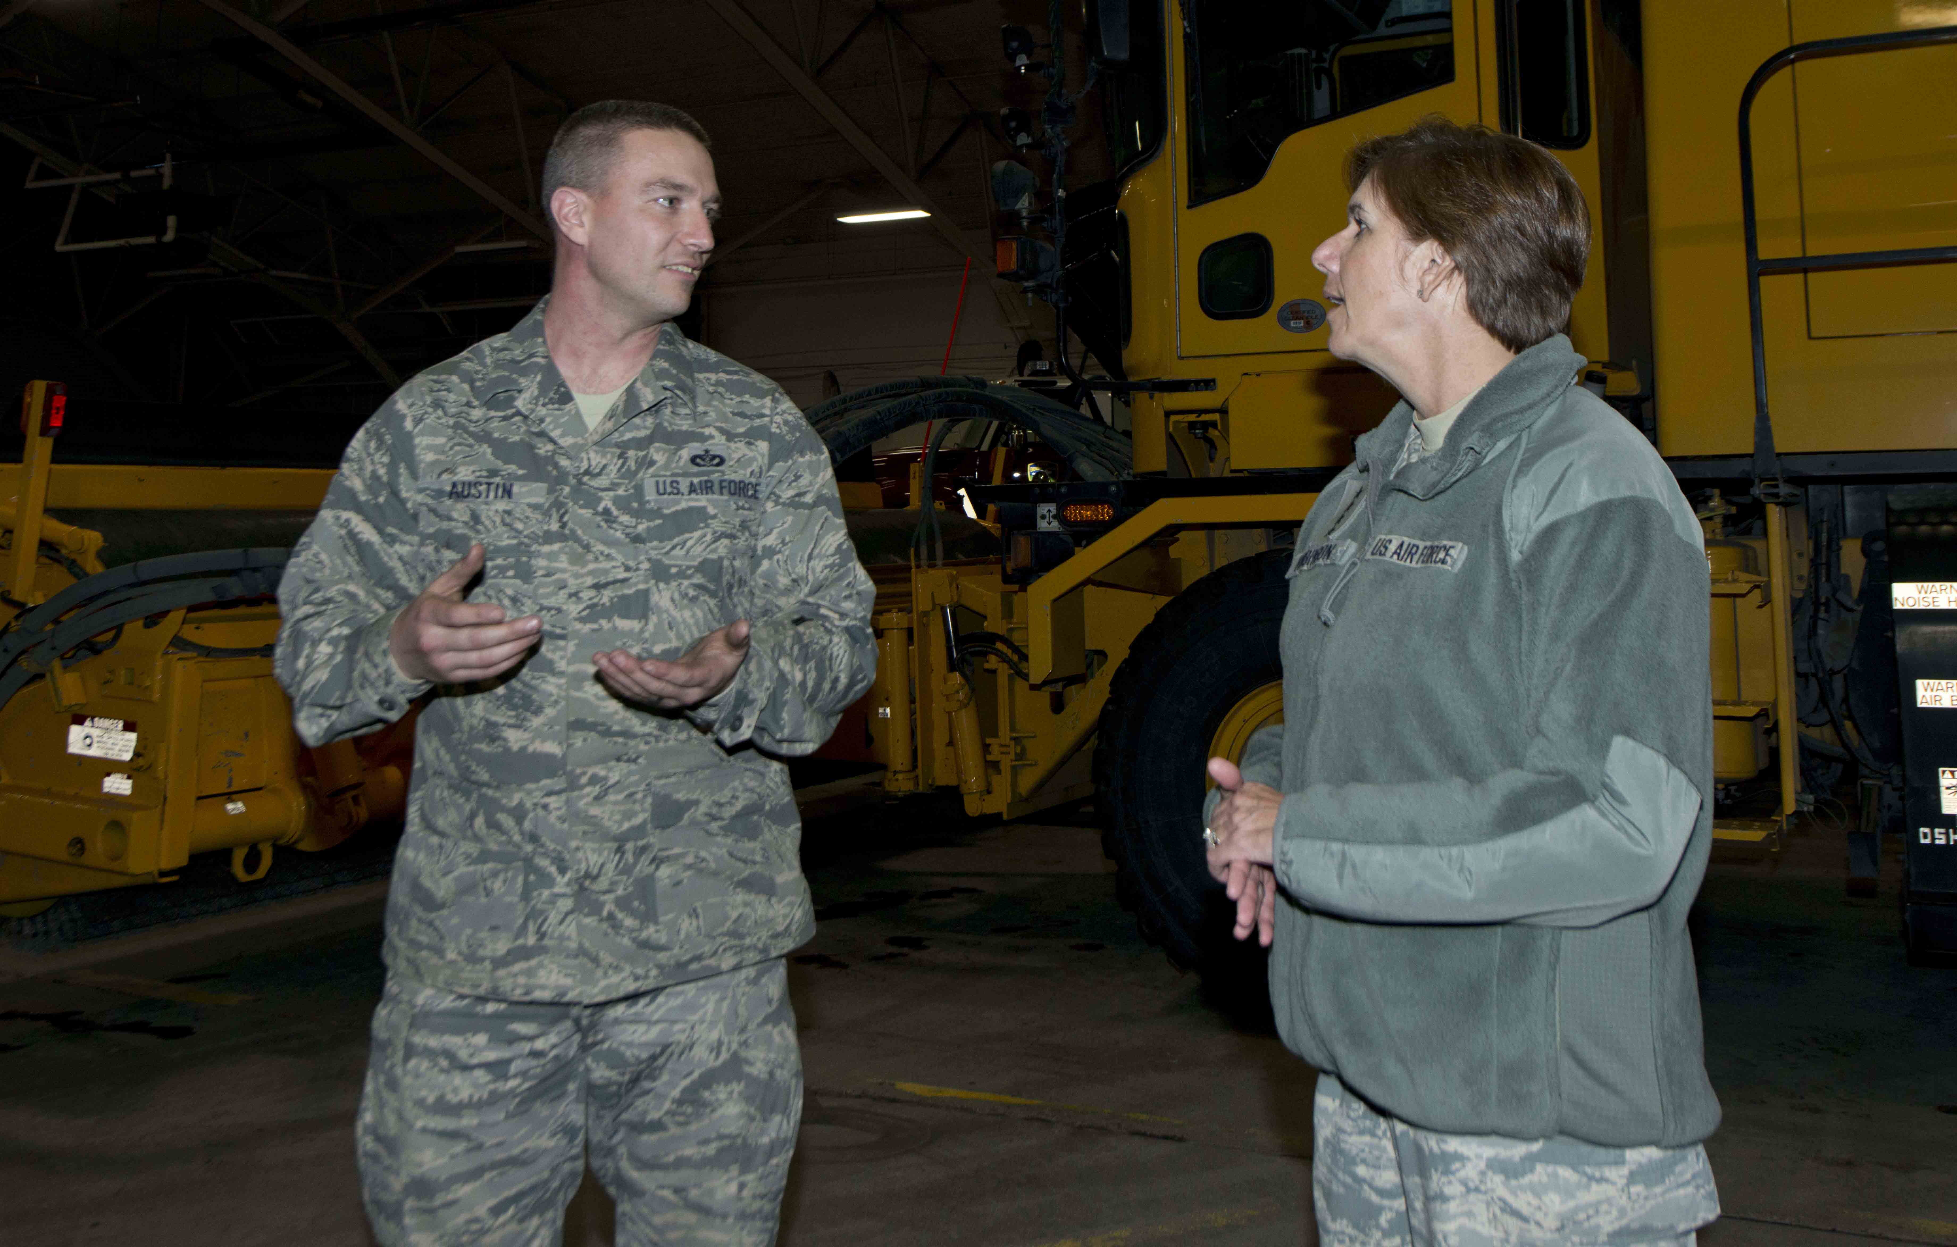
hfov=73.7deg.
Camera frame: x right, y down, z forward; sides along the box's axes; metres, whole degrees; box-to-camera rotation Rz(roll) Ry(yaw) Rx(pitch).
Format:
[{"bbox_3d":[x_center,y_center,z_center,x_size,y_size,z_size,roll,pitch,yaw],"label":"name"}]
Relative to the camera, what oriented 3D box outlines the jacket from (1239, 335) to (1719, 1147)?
[{"bbox_3d":[0.460,0.100,1.200,0.400,0.710,0.480,0,-1,-16],"label":"jacket"}]

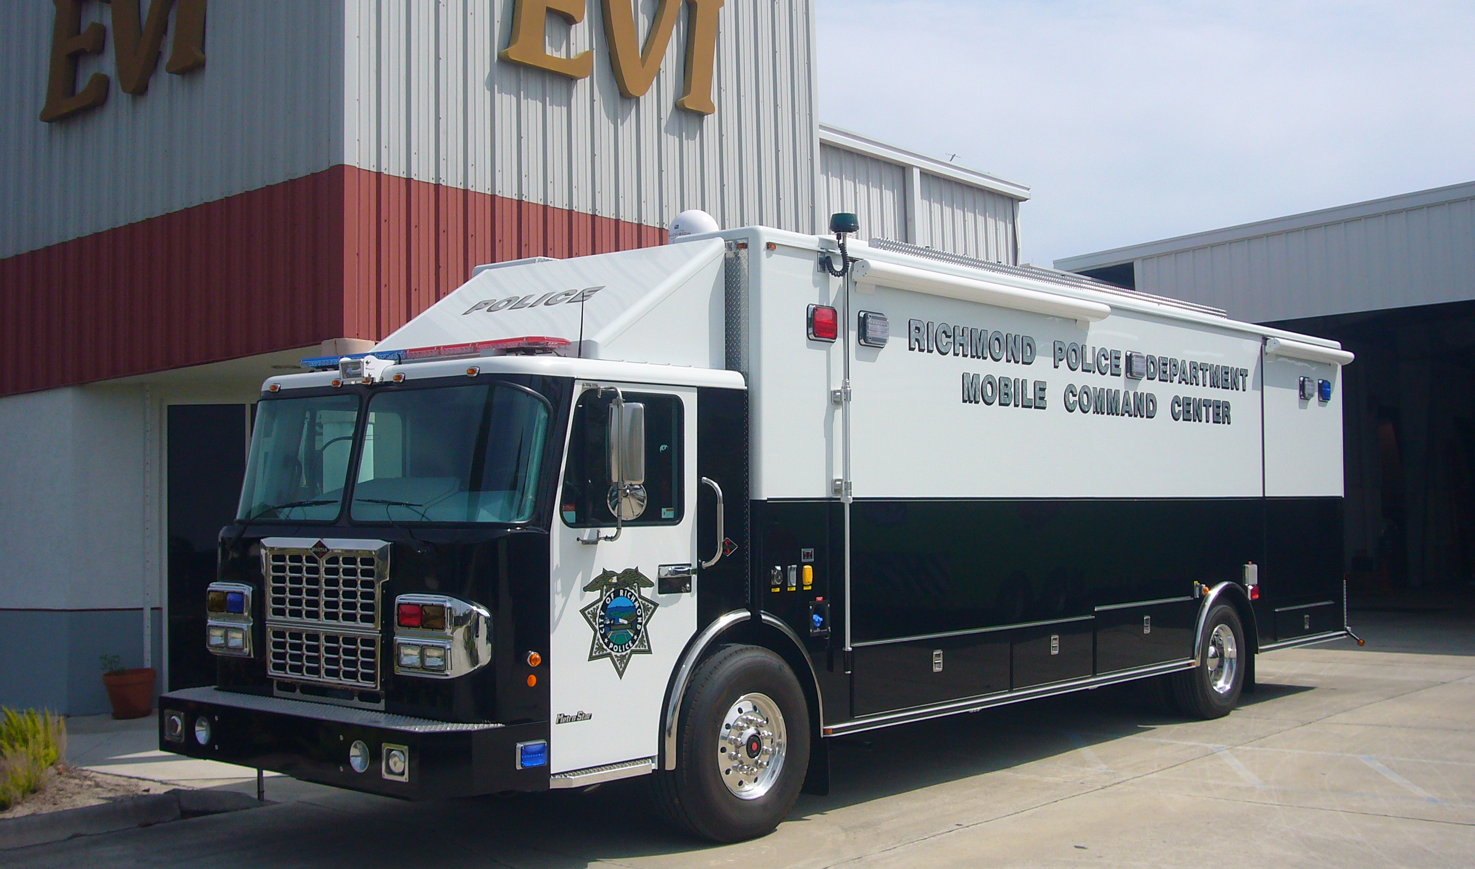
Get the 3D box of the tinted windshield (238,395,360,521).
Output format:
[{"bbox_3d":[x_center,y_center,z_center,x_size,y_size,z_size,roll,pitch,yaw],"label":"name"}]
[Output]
[{"bbox_3d":[-2.405,0.131,9.162,1.150,0.680,0.220,-2,-3,44],"label":"tinted windshield"}]

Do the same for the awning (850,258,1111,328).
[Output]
[{"bbox_3d":[1.741,-0.935,11.213,0.140,0.145,3.120,-2,-3,39],"label":"awning"}]

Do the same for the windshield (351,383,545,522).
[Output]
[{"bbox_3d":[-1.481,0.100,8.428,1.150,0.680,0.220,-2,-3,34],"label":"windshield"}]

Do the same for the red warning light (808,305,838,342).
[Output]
[{"bbox_3d":[0.508,-0.653,9.744,0.065,0.214,0.248,-2,-3,39],"label":"red warning light"}]

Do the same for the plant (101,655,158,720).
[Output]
[{"bbox_3d":[-5.272,2.177,14.400,0.470,0.540,0.470,-2,-3,39],"label":"plant"}]

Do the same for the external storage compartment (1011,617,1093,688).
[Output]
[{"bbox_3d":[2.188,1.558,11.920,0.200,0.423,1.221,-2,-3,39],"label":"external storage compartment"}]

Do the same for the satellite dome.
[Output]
[{"bbox_3d":[-0.293,-1.328,11.292,0.341,0.400,0.341,0,-2,0],"label":"satellite dome"}]

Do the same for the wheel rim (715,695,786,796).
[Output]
[{"bbox_3d":[0.030,1.746,9.346,0.190,0.597,0.597,-2,-3,39],"label":"wheel rim"}]

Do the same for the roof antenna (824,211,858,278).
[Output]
[{"bbox_3d":[0.617,-1.120,9.803,0.180,0.379,0.180,-2,-3,39],"label":"roof antenna"}]

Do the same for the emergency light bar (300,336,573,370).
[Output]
[{"bbox_3d":[-1.697,-0.427,9.121,1.950,0.090,0.320,-2,-3,39],"label":"emergency light bar"}]

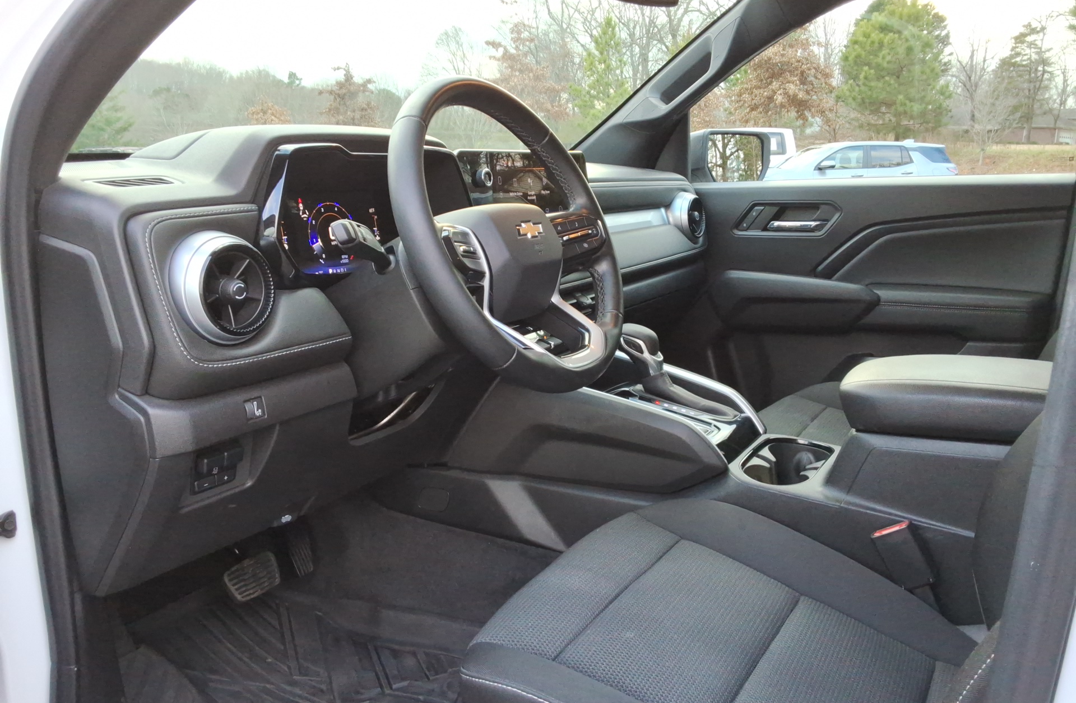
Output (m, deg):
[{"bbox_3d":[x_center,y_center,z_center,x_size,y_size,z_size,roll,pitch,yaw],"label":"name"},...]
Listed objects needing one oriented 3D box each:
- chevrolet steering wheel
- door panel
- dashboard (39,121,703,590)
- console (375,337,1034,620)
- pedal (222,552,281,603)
[{"bbox_3d":[-0.043,-0.131,0.996,0.100,0.365,0.380,-23,-1,33],"label":"chevrolet steering wheel"},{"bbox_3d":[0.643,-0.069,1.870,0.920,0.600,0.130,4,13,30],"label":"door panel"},{"bbox_3d":[-0.135,-0.110,1.496,0.510,0.520,1.440,4,13,30],"label":"dashboard"},{"bbox_3d":[0.257,0.125,1.313,1.000,0.340,0.320,4,13,30],"label":"console"},{"bbox_3d":[-0.450,0.356,1.383,0.030,0.060,0.080,-37,-9,32],"label":"pedal"}]

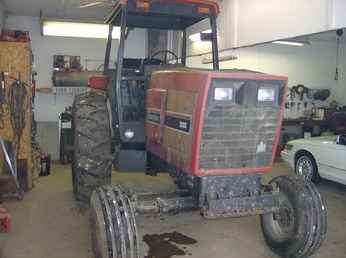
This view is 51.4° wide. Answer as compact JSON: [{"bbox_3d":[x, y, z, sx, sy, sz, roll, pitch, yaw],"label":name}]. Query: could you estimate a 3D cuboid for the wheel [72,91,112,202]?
[{"bbox_3d":[-1.287,0.274,5.572,0.480,1.700,1.700,-1,3,-18],"label":"wheel"}]

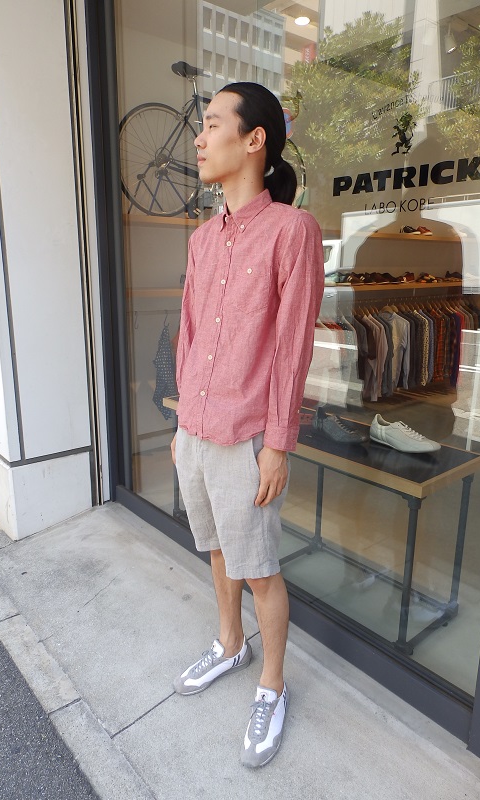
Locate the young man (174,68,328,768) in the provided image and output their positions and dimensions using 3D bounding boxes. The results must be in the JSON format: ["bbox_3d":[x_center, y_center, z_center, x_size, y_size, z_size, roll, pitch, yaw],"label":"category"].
[{"bbox_3d":[0.010,0.089,1.421,0.480,1.762,0.310,13,19,42],"label":"young man"}]

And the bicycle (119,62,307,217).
[{"bbox_3d":[-0.117,-1.790,3.641,1.705,0.972,0.440,-12,18,-39],"label":"bicycle"}]

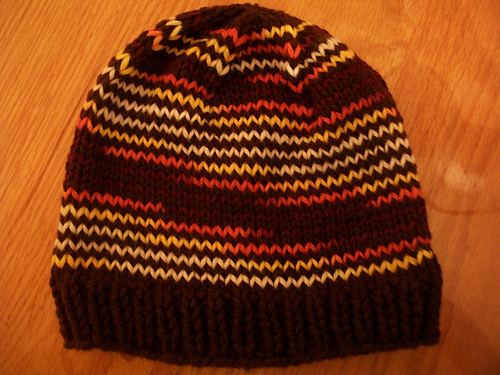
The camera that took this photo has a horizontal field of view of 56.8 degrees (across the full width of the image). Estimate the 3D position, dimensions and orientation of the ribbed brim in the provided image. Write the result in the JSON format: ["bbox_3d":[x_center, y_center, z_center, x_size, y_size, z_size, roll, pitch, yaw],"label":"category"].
[{"bbox_3d":[-0.002,0.066,0.249,0.215,0.028,0.056,0,72,0],"label":"ribbed brim"}]

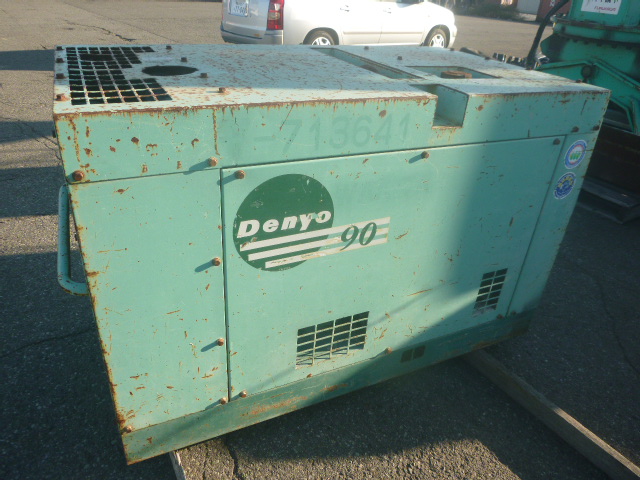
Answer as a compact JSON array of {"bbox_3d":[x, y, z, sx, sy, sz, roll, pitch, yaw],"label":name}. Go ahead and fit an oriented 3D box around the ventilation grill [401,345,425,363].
[{"bbox_3d":[0.317,0.388,1.575,0.095,0.051,0.012,-10,32,-24],"label":"ventilation grill"}]

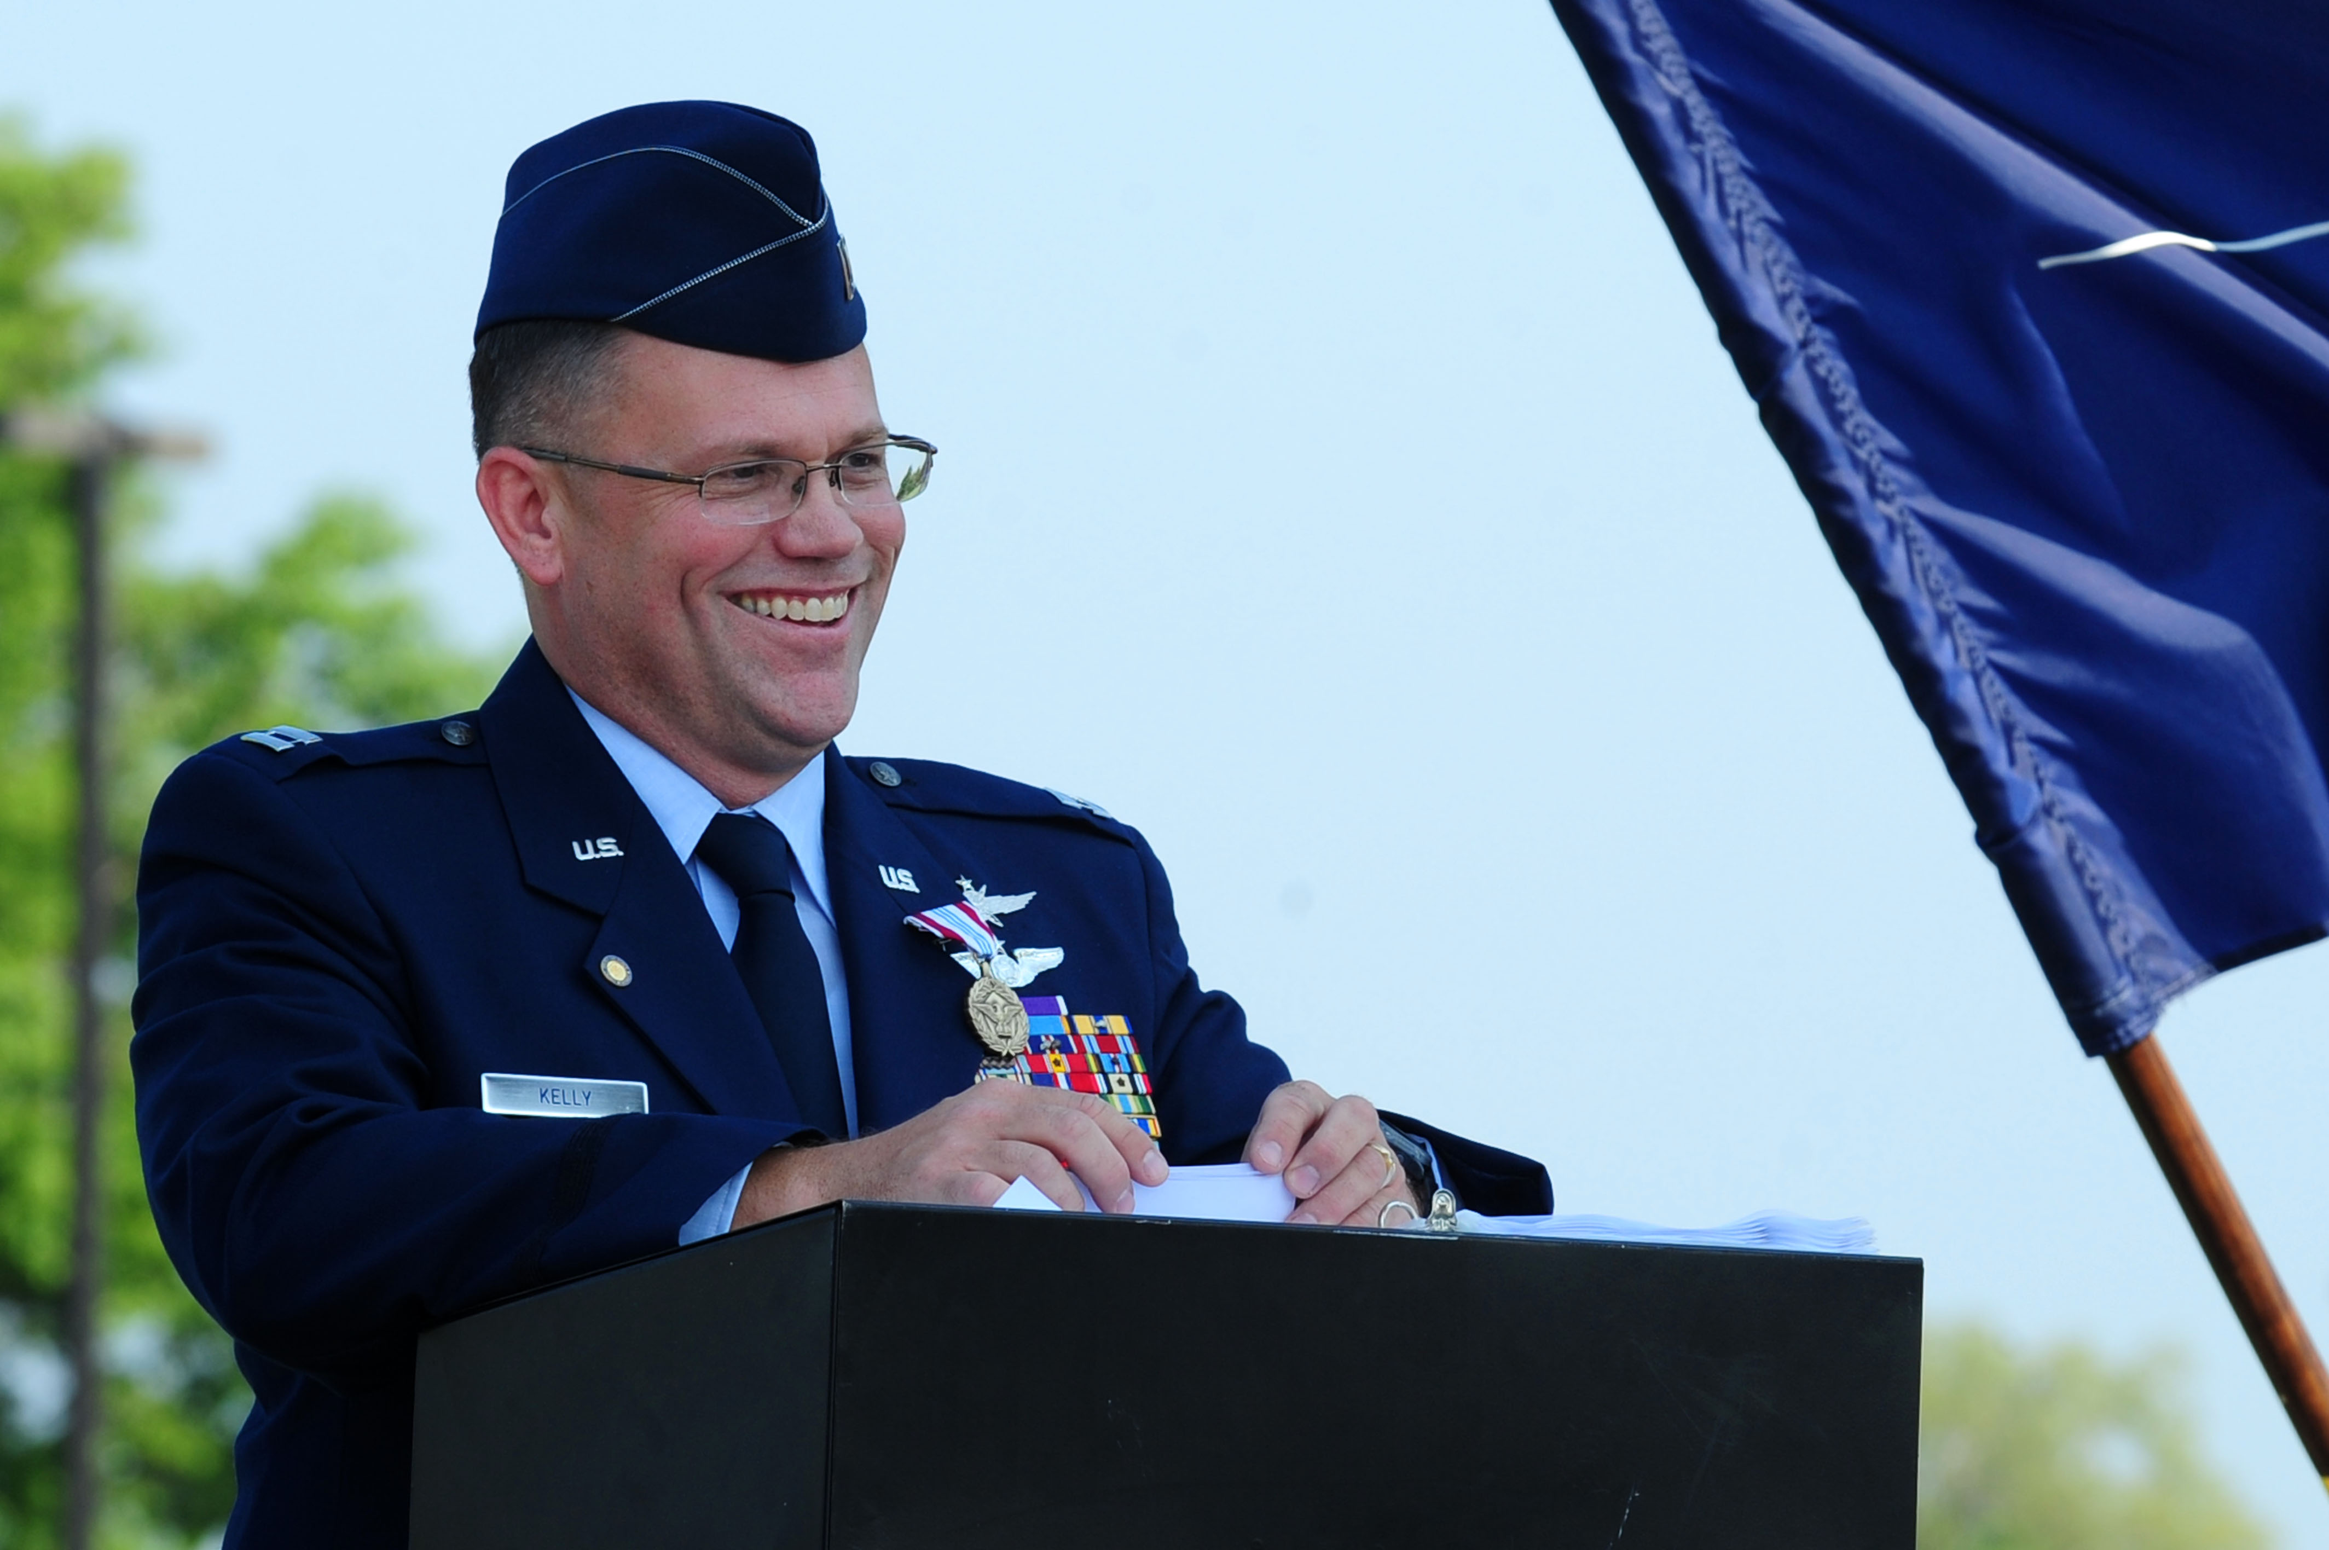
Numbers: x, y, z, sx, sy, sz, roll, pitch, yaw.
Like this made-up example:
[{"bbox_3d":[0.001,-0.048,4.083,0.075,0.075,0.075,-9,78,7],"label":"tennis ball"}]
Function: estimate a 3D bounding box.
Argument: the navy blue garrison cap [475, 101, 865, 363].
[{"bbox_3d":[-0.225,-0.250,5.900,0.160,0.116,0.207,-5,10,-44],"label":"navy blue garrison cap"}]

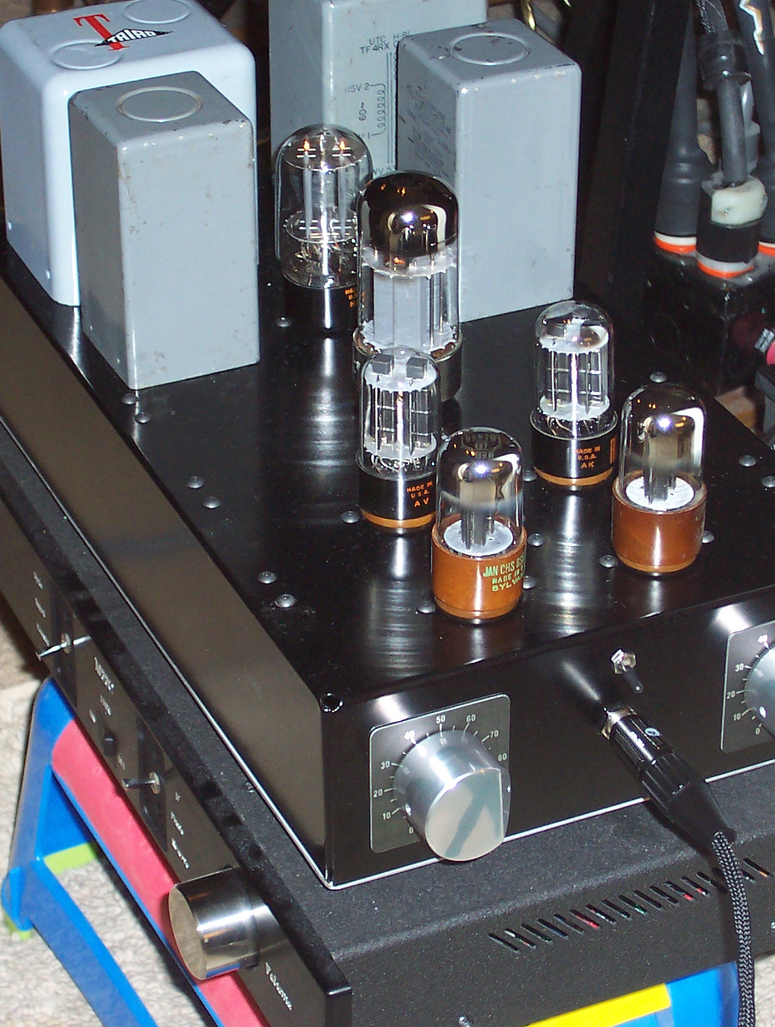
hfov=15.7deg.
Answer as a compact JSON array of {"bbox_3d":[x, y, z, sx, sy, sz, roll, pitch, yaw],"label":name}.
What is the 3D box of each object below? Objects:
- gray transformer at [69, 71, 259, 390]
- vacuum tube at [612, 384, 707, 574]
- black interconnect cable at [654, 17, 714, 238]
[{"bbox_3d":[-0.088,-0.113,1.111,0.055,0.105,0.055,-14,34,-22],"label":"gray transformer"},{"bbox_3d":[0.096,-0.015,0.985,0.033,0.065,0.033,0,31,0],"label":"vacuum tube"},{"bbox_3d":[0.165,-0.219,1.565,0.031,0.133,0.031,0,31,0],"label":"black interconnect cable"}]

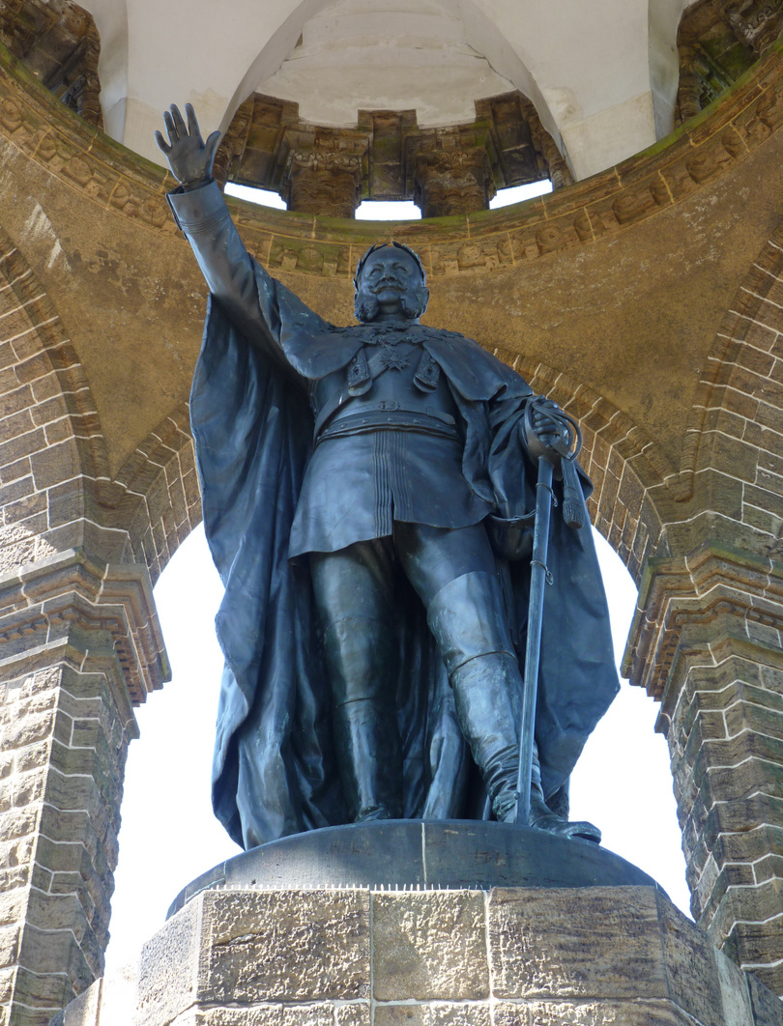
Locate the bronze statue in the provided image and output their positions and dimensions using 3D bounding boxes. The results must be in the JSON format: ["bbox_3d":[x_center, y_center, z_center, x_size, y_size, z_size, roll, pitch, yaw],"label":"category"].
[{"bbox_3d":[-0.153,-0.165,13.170,4.260,8.000,2.850,-1,-37,0],"label":"bronze statue"}]

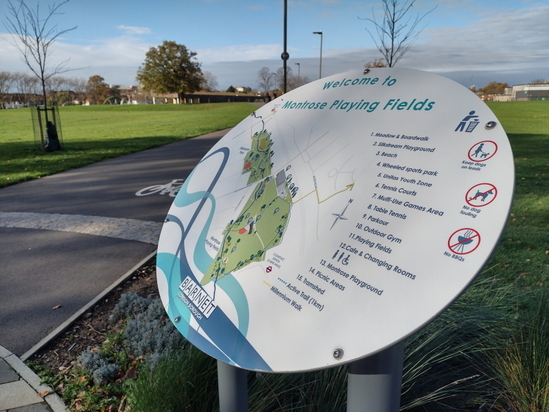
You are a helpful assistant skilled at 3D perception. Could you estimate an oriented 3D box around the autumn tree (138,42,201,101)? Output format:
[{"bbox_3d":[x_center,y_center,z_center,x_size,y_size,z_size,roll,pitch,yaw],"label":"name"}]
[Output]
[{"bbox_3d":[-20.150,-25.568,82.220,12.666,11.650,12.666,0,14,0],"label":"autumn tree"}]

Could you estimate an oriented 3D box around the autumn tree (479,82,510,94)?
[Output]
[{"bbox_3d":[131.488,-68.559,255.989,19.125,10.104,19.125,0,14,0],"label":"autumn tree"}]

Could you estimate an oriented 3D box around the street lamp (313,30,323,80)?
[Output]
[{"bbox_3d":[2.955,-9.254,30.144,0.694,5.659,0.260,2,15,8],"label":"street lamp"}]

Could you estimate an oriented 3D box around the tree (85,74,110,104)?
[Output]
[{"bbox_3d":[-61.474,-40.562,149.611,8.383,10.283,8.383,0,14,0],"label":"tree"}]

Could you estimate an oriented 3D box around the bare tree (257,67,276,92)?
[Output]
[{"bbox_3d":[-3.335,-45.245,158.730,6.670,12.299,6.670,0,14,0],"label":"bare tree"}]

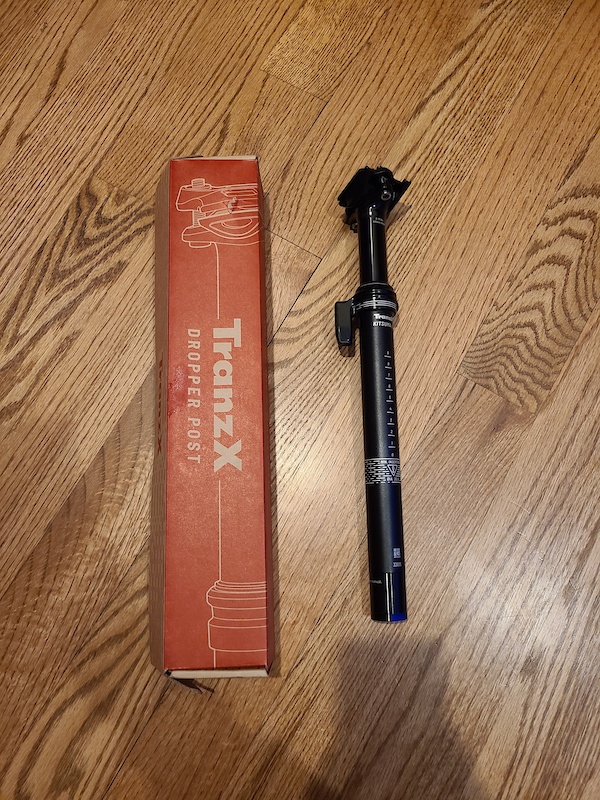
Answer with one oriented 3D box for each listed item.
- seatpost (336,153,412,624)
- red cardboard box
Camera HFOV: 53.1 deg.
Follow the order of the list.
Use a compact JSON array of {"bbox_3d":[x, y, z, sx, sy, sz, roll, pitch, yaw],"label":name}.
[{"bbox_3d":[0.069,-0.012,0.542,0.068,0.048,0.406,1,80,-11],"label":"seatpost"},{"bbox_3d":[-0.078,0.003,0.529,0.095,0.058,0.437,-2,80,-1],"label":"red cardboard box"}]

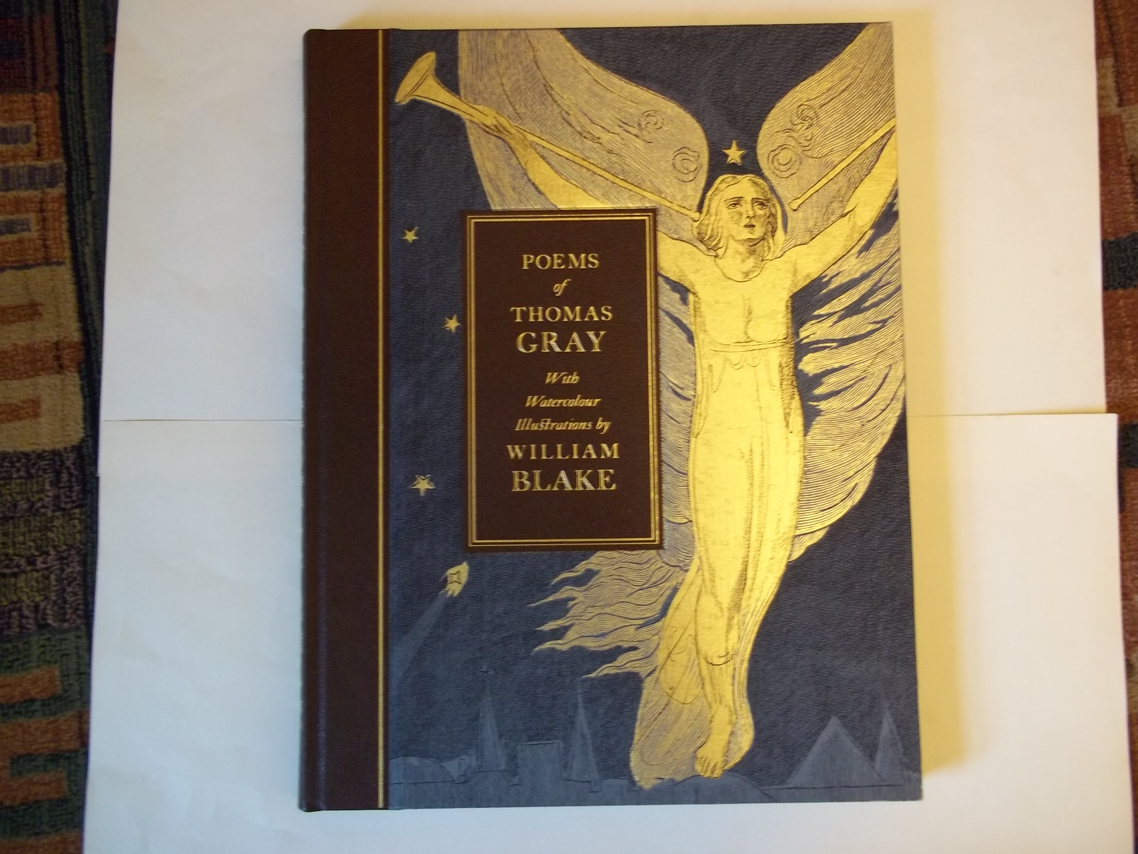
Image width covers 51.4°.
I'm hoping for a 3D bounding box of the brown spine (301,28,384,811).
[{"bbox_3d":[-0.089,-0.006,0.480,0.034,0.027,0.309,-1,85,0],"label":"brown spine"}]

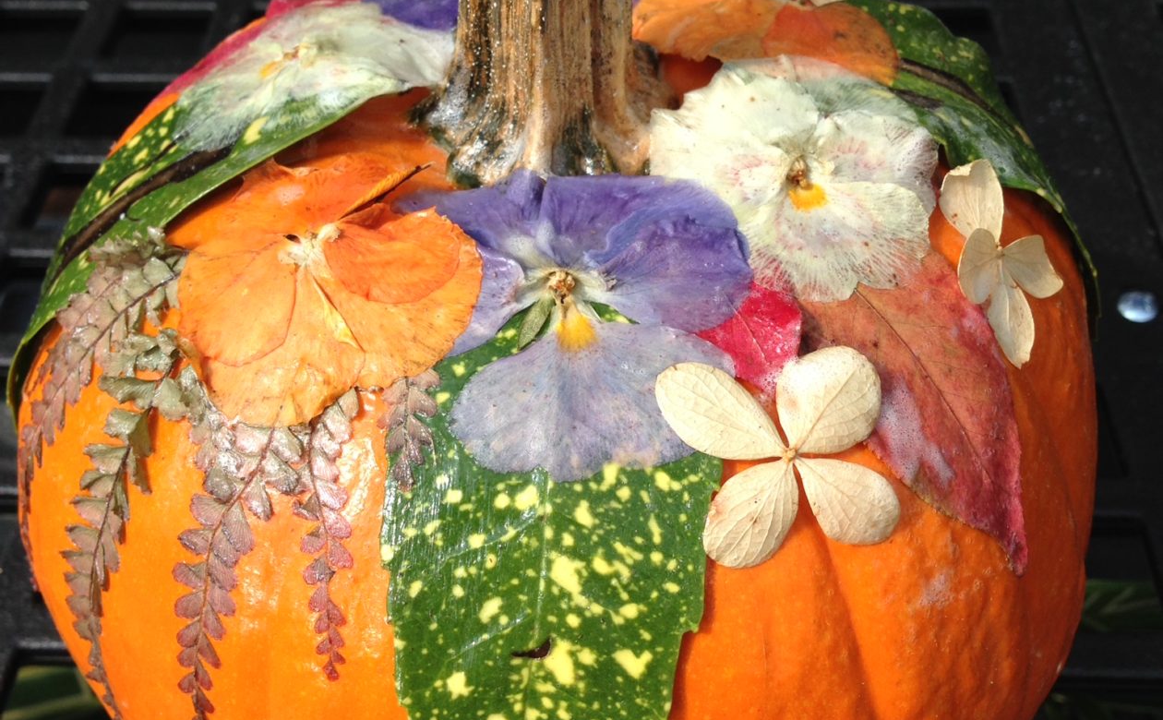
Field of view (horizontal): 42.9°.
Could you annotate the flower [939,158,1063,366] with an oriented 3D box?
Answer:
[{"bbox_3d":[0.063,-0.015,0.211,0.027,0.005,0.036,16,55,-33],"label":"flower"}]

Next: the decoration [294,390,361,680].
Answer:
[{"bbox_3d":[-0.031,0.022,0.182,0.008,0.005,0.036,-3,86,15],"label":"decoration"}]

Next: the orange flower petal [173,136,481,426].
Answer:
[{"bbox_3d":[-0.035,-0.011,0.193,0.045,0.005,0.042,-9,62,12],"label":"orange flower petal"}]

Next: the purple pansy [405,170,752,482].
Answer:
[{"bbox_3d":[0.000,-0.006,0.186,0.044,0.006,0.044,-3,65,-2],"label":"purple pansy"}]

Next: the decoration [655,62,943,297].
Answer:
[{"bbox_3d":[0.032,-0.028,0.203,0.045,0.006,0.047,5,53,-15],"label":"decoration"}]

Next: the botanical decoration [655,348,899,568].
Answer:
[{"bbox_3d":[0.026,0.012,0.183,0.030,0.004,0.026,-5,81,-16],"label":"botanical decoration"}]

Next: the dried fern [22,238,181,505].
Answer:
[{"bbox_3d":[-0.074,0.001,0.217,0.011,0.056,0.025,18,37,-42],"label":"dried fern"}]

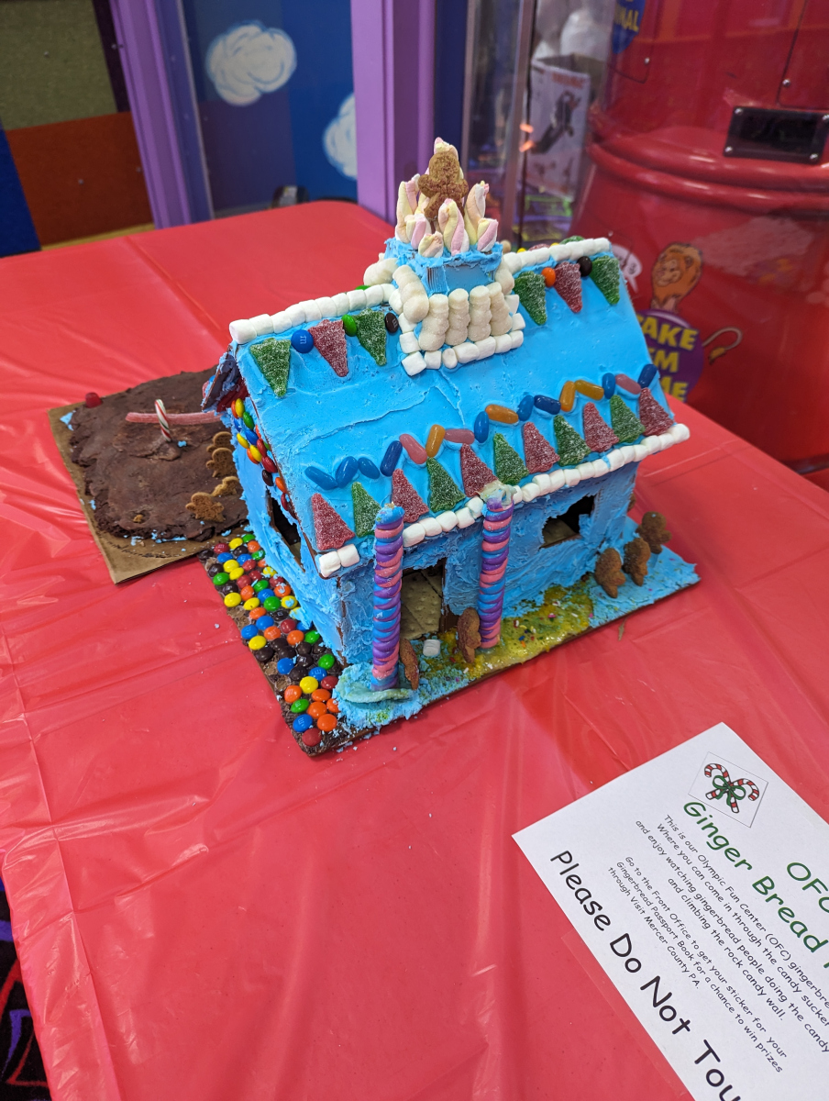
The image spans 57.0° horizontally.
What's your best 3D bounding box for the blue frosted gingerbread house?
[{"bbox_3d":[0.019,-0.123,0.590,0.377,0.340,0.294,-20,45,-23],"label":"blue frosted gingerbread house"}]

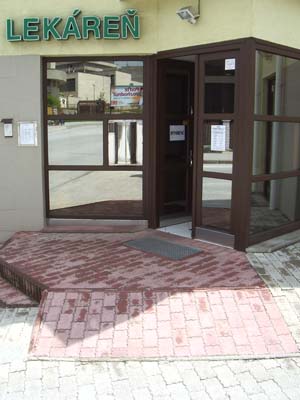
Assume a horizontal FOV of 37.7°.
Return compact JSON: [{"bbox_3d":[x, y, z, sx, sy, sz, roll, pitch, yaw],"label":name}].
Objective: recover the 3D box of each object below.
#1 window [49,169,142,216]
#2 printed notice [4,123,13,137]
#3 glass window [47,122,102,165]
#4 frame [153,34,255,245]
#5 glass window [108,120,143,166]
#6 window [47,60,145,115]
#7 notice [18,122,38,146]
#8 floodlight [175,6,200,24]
[{"bbox_3d":[-0.757,-0.084,6.107,1.312,0.654,0.050,1,9,2],"label":"window"},{"bbox_3d":[-1.891,-0.927,5.830,0.111,0.175,0.020,1,9,2],"label":"printed notice"},{"bbox_3d":[-1.020,-0.770,6.006,0.757,0.611,0.050,1,9,2],"label":"glass window"},{"bbox_3d":[0.606,-0.695,5.569,0.120,2.417,1.469,-9,13,-44],"label":"frame"},{"bbox_3d":[-0.332,-0.767,5.983,0.469,0.615,0.050,1,9,2],"label":"glass window"},{"bbox_3d":[-0.742,-1.489,5.882,1.300,0.724,0.050,1,9,2],"label":"window"},{"bbox_3d":[-1.628,-0.876,5.849,0.262,0.326,0.020,1,9,2],"label":"notice"},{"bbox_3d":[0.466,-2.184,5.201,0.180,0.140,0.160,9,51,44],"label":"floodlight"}]

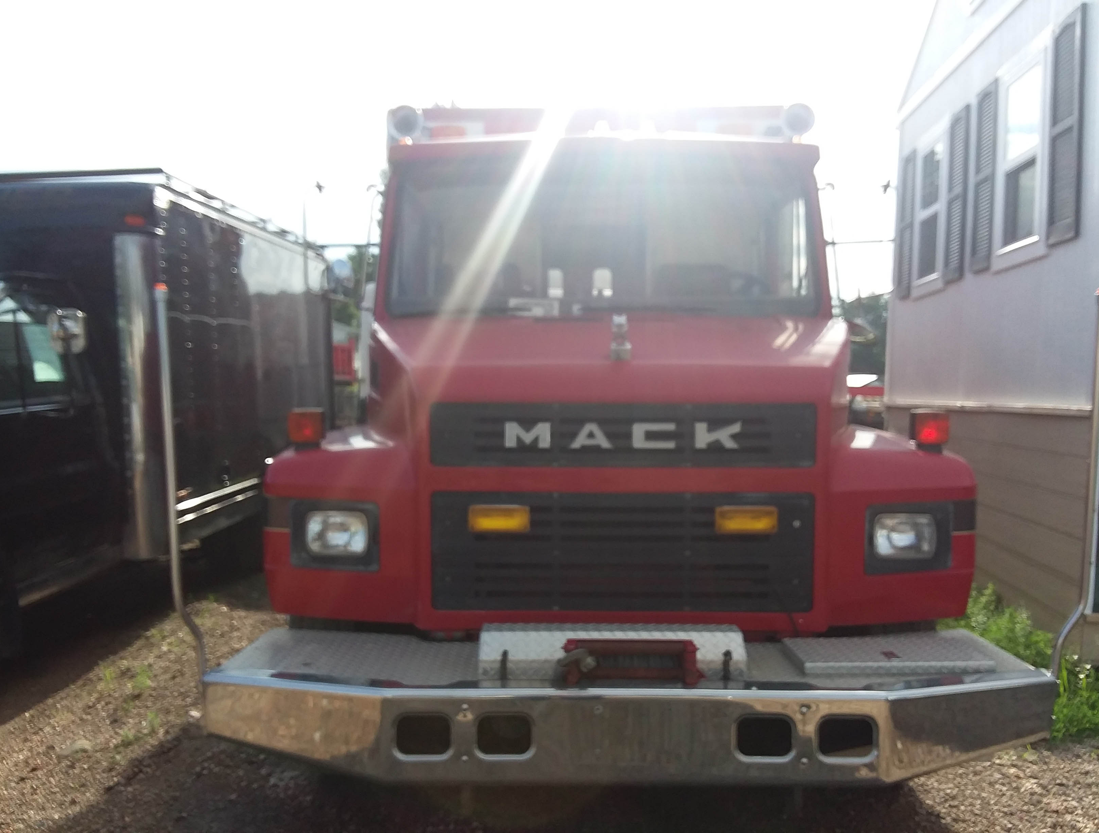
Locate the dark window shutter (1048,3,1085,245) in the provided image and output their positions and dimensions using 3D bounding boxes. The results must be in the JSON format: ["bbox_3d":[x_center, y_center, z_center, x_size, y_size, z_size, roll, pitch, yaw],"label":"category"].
[{"bbox_3d":[3.054,-1.715,5.120,0.035,1.310,0.370,0,3,6],"label":"dark window shutter"}]

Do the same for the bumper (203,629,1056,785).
[{"bbox_3d":[0.225,0.849,2.612,2.360,0.245,0.657,1,2,0],"label":"bumper"}]

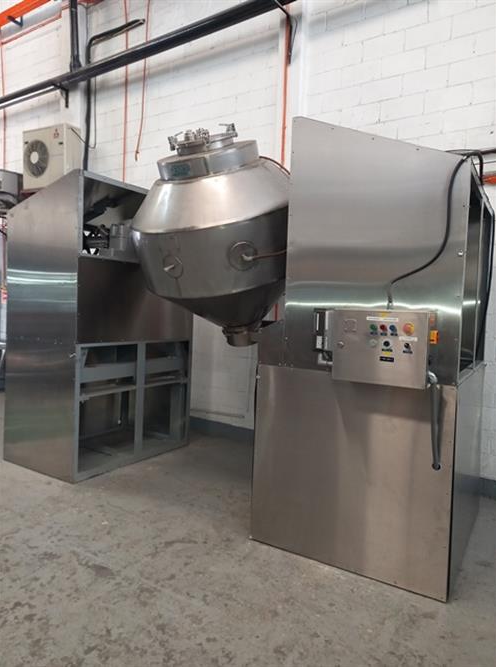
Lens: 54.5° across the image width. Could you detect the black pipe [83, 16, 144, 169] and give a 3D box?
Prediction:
[{"bbox_3d":[-1.794,-3.071,6.373,1.120,1.900,0.130,3,3,32],"label":"black pipe"}]

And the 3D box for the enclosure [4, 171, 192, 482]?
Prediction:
[{"bbox_3d":[-1.467,-0.086,5.008,1.030,2.660,1.565,3,3,32],"label":"enclosure"}]

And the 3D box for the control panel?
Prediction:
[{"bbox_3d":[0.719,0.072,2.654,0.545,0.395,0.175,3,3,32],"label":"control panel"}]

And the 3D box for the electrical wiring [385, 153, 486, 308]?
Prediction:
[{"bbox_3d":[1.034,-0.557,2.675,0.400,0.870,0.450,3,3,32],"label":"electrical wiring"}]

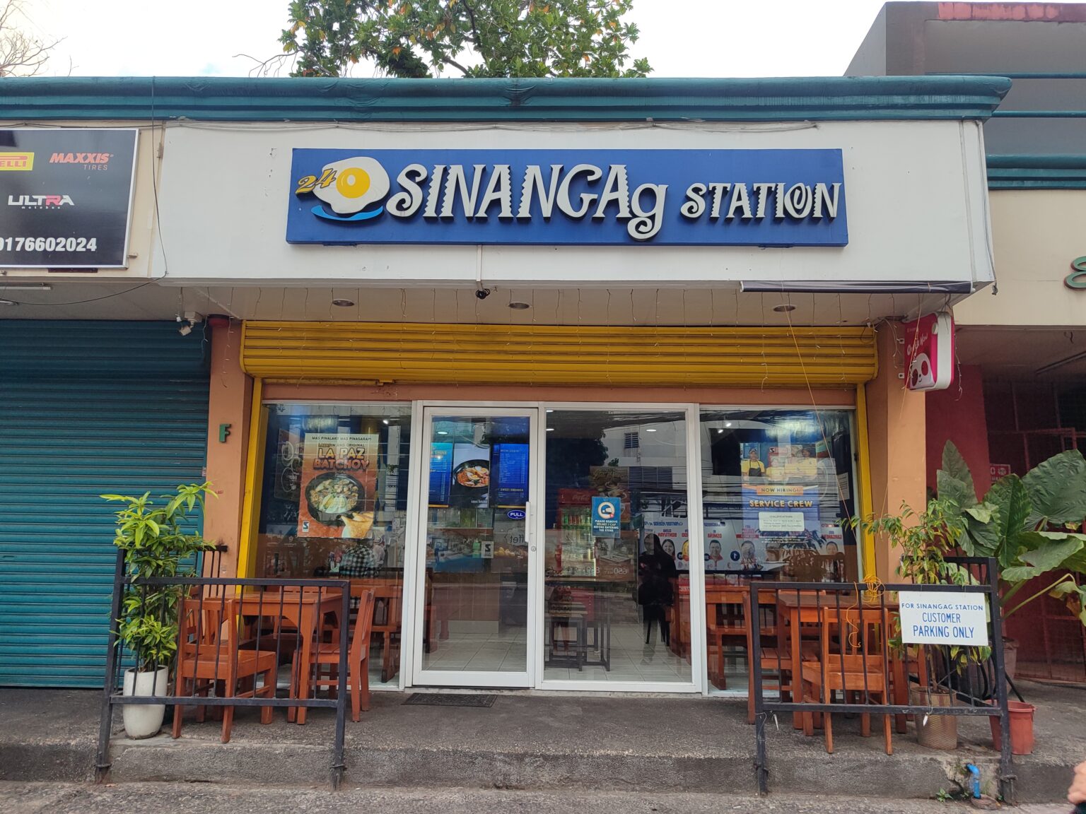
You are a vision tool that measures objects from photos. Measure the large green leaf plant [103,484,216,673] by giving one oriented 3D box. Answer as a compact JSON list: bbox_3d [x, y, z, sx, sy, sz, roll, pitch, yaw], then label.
[{"bbox_3d":[-2.351,1.019,4.705,0.656,1.115,0.561,1,-10,1],"label":"large green leaf plant"}]

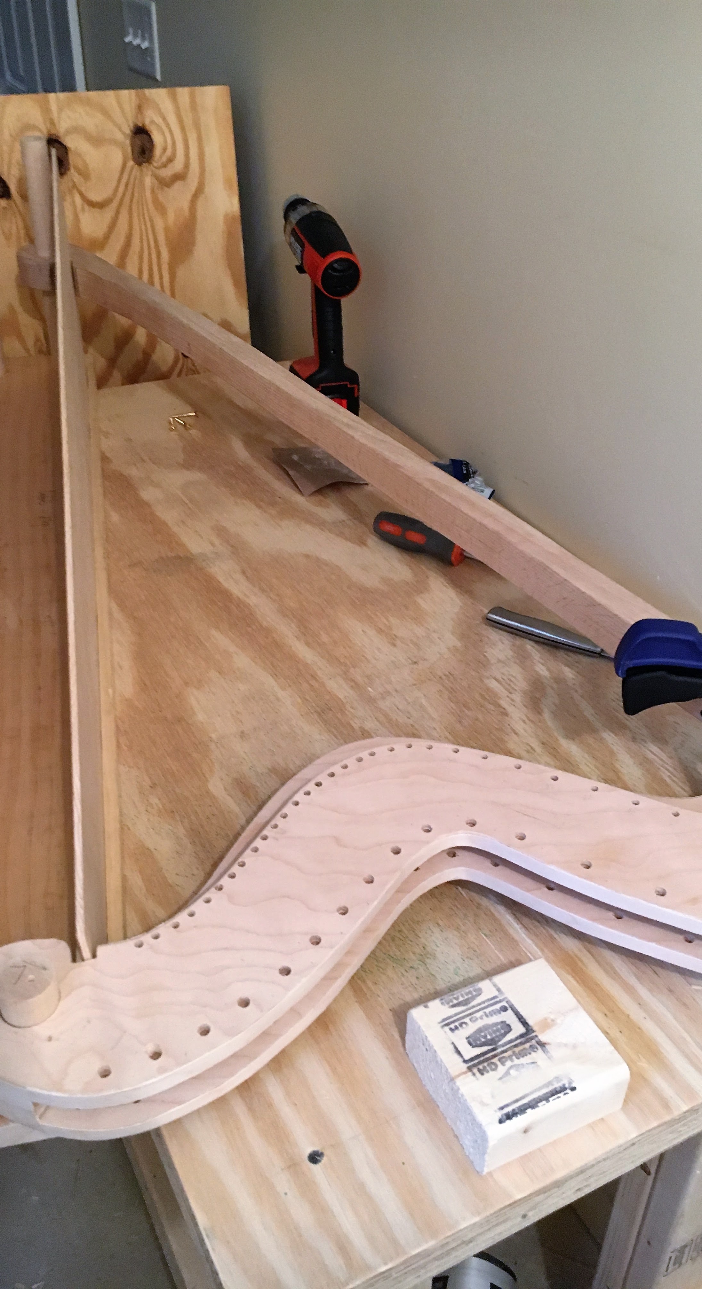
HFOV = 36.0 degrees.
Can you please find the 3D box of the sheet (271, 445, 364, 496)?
[{"bbox_3d":[-0.029,-0.227,1.337,0.112,0.015,0.121,-11,37,-19],"label":"sheet"}]

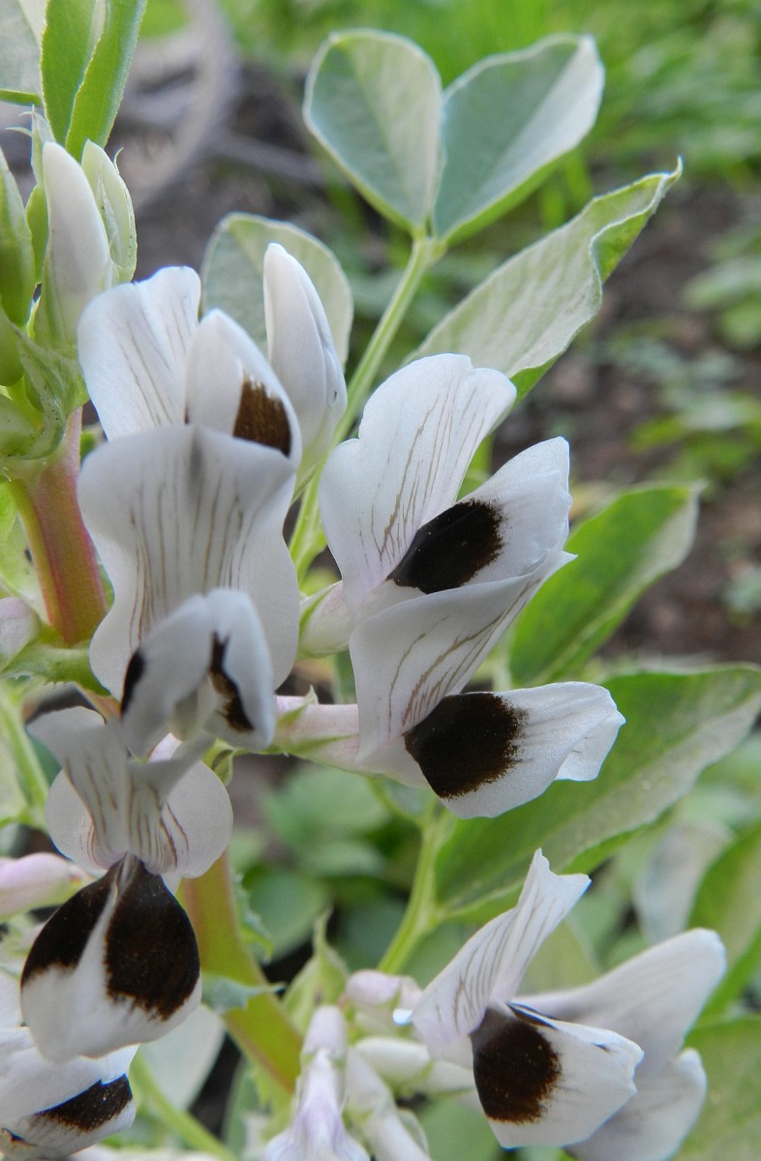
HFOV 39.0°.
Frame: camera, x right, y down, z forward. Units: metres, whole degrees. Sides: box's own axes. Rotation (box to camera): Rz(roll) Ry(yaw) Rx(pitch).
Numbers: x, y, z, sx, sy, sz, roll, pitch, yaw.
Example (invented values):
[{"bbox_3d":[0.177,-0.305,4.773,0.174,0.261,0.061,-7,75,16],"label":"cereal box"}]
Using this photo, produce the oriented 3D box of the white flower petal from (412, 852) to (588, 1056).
[{"bbox_3d":[0.017,0.053,0.152,0.014,0.031,0.010,33,-4,-39],"label":"white flower petal"}]

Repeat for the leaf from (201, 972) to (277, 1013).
[{"bbox_3d":[-0.019,0.054,0.142,0.010,0.005,0.005,-1,12,-6],"label":"leaf"}]

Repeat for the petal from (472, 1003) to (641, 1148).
[{"bbox_3d":[0.022,0.063,0.137,0.019,0.015,0.010,19,6,-16],"label":"petal"}]

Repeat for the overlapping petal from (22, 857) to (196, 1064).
[{"bbox_3d":[-0.031,0.044,0.125,0.020,0.022,0.012,3,-6,-1],"label":"overlapping petal"}]

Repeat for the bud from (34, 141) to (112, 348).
[{"bbox_3d":[-0.040,-0.044,0.140,0.009,0.026,0.009,-9,6,-16],"label":"bud"}]

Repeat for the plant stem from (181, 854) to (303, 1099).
[{"bbox_3d":[-0.019,0.055,0.148,0.009,0.034,0.009,-21,0,-5],"label":"plant stem"}]

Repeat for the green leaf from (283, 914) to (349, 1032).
[{"bbox_3d":[-0.009,0.055,0.150,0.009,0.017,0.006,2,12,-6],"label":"green leaf"}]

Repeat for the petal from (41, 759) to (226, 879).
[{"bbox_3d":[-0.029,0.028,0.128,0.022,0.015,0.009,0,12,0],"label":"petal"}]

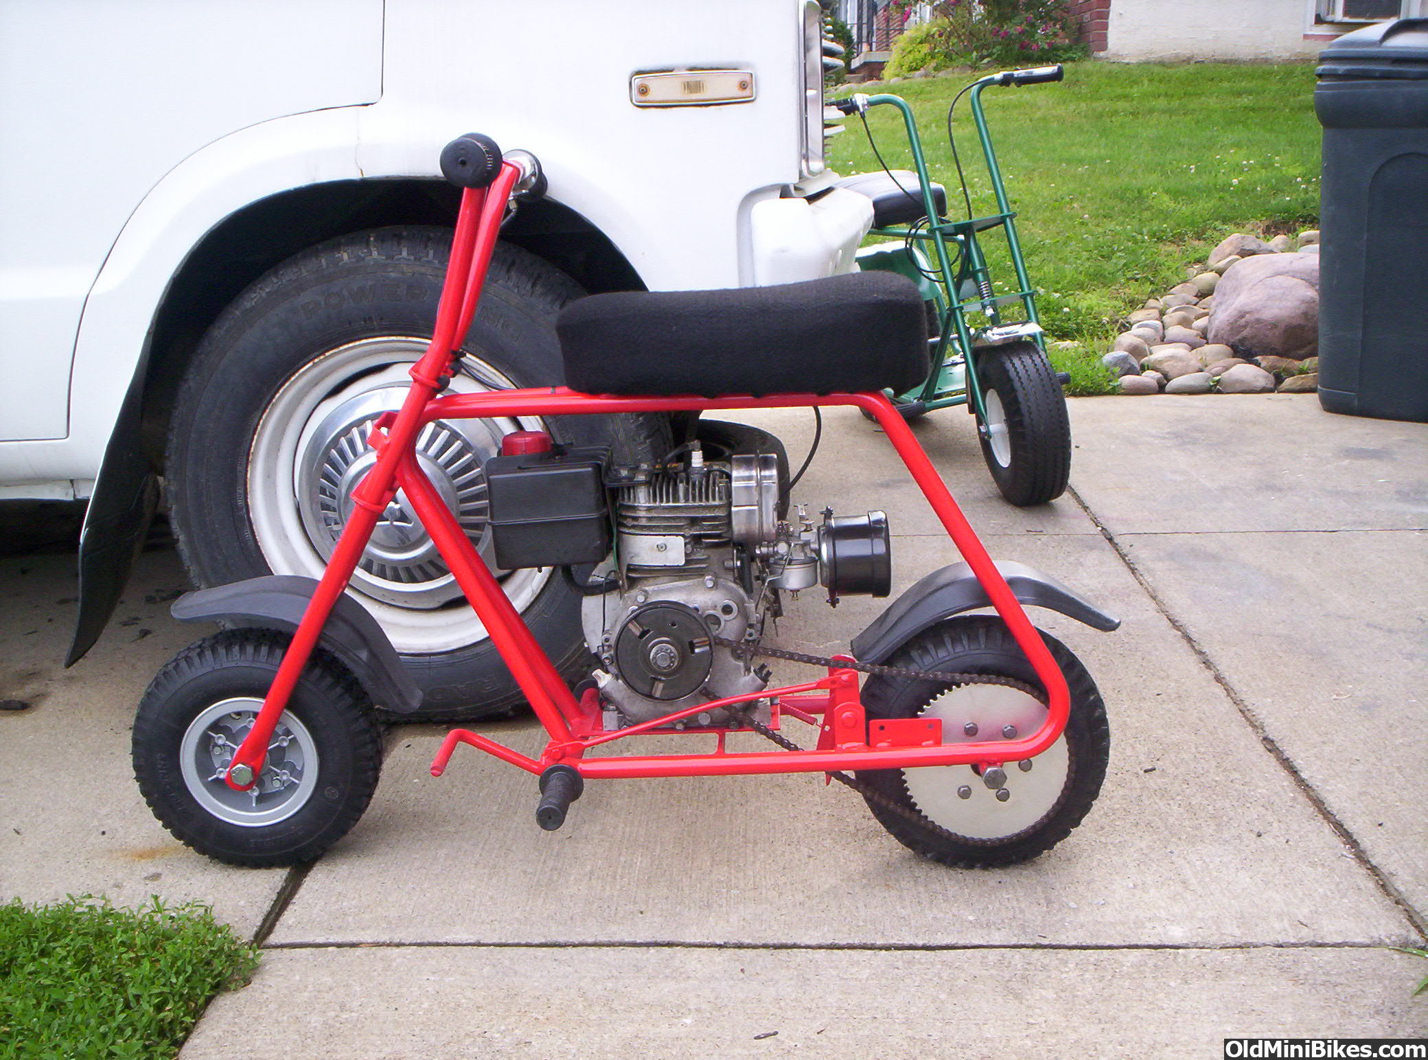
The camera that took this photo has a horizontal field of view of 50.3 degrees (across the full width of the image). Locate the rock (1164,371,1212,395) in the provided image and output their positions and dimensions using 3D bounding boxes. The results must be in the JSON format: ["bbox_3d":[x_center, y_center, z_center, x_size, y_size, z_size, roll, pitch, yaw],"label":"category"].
[{"bbox_3d":[1.413,-0.439,4.532,0.143,0.066,0.120,-1,15,3],"label":"rock"}]

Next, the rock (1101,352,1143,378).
[{"bbox_3d":[1.247,-0.501,4.650,0.123,0.090,0.103,-1,15,3],"label":"rock"}]

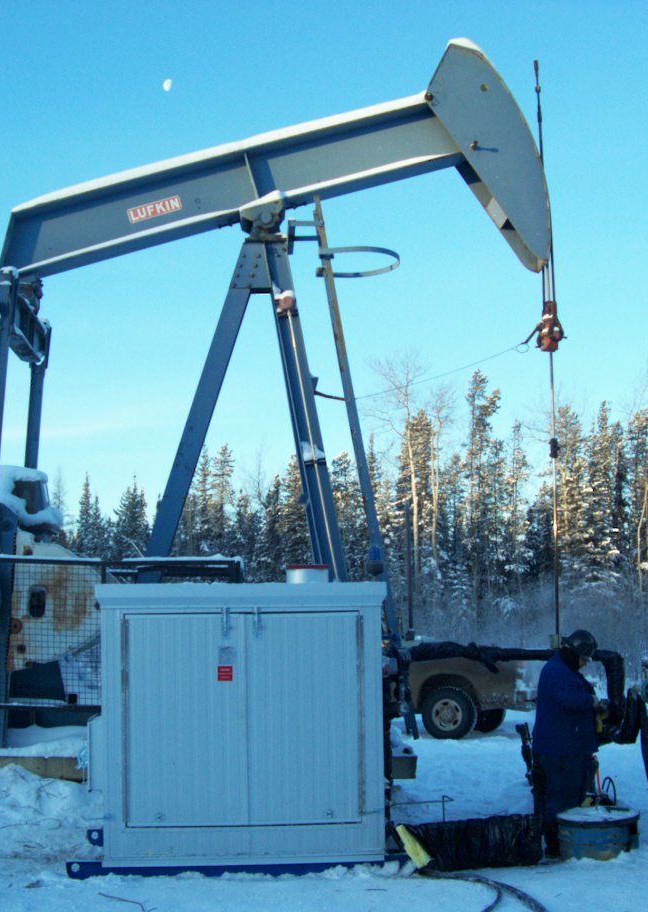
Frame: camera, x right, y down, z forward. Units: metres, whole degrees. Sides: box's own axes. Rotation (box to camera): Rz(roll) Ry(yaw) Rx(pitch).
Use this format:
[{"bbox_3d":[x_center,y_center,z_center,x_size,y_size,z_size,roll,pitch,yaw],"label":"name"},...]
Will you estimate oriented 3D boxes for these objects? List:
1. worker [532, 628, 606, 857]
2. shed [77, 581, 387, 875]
[{"bbox_3d":[1.885,2.199,9.169,0.560,1.700,0.580,-1,-6,7],"label":"worker"},{"bbox_3d":[-0.603,1.894,8.801,2.050,1.930,1.500,0,-6,-2],"label":"shed"}]

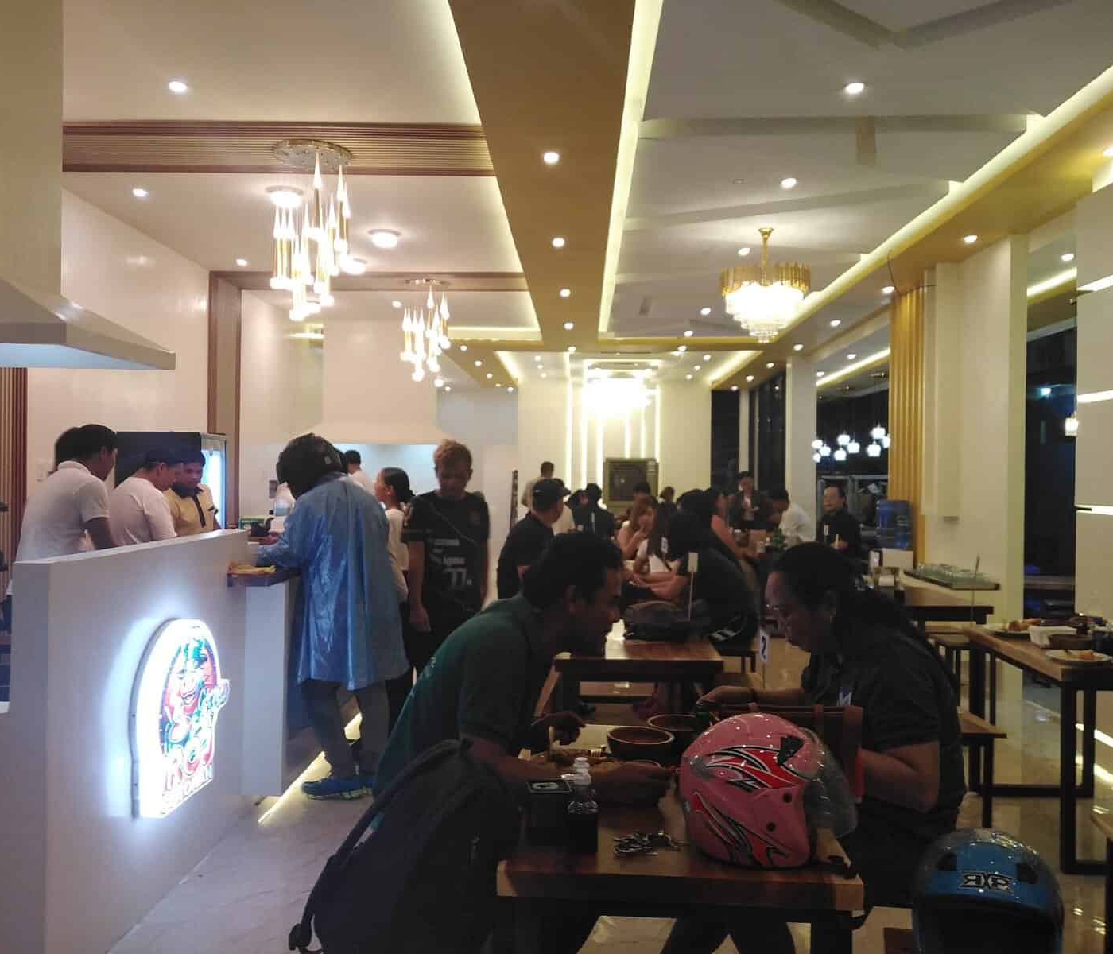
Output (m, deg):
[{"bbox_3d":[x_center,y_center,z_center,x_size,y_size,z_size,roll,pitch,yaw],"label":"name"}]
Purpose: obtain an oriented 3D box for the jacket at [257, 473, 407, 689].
[{"bbox_3d":[-1.010,0.470,4.330,0.540,0.970,0.580,1,0,44],"label":"jacket"}]

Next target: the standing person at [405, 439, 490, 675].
[{"bbox_3d":[-0.555,0.605,4.850,0.450,1.610,0.280,1,0,-12],"label":"standing person"}]

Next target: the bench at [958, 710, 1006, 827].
[{"bbox_3d":[1.600,1.227,4.220,0.310,0.450,1.050,1,0,2],"label":"bench"}]

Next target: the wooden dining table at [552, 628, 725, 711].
[{"bbox_3d":[0.315,1.047,3.975,0.615,0.745,0.930,1,0,1],"label":"wooden dining table"}]

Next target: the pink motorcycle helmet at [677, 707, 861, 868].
[{"bbox_3d":[0.387,0.552,1.780,0.310,0.250,0.245,1,0,-12],"label":"pink motorcycle helmet"}]

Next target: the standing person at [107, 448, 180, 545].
[{"bbox_3d":[-2.200,0.618,5.050,0.360,1.550,0.450,1,0,-30],"label":"standing person"}]

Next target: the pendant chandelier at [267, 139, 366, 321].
[{"bbox_3d":[-1.384,-1.356,5.420,0.490,0.930,0.490,1,0,1],"label":"pendant chandelier"}]

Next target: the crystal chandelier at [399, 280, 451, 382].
[{"bbox_3d":[-1.204,-1.346,8.800,0.480,0.920,0.480,1,0,1],"label":"crystal chandelier"}]

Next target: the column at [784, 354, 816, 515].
[{"bbox_3d":[3.235,-0.034,12.600,0.340,3.100,0.400,1,0,1],"label":"column"}]

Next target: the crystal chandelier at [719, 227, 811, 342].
[{"bbox_3d":[1.464,-1.326,6.700,0.630,0.800,0.630,1,0,1],"label":"crystal chandelier"}]

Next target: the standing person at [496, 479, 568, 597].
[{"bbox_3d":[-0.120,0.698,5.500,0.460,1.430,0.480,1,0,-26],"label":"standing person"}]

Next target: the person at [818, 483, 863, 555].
[{"bbox_3d":[2.181,0.777,7.688,0.600,1.400,0.480,1,0,-38],"label":"person"}]

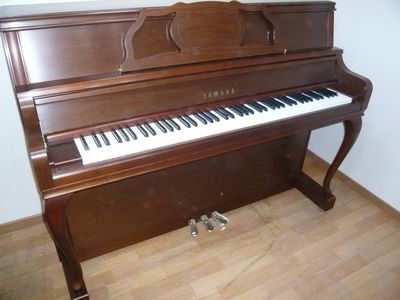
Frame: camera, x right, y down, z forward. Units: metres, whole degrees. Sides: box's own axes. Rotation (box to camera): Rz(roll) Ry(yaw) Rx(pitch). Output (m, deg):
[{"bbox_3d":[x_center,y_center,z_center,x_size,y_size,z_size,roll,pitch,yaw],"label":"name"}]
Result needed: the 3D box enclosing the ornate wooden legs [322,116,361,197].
[{"bbox_3d":[0.759,0.043,1.803,0.095,0.545,0.139,-14,33,-24],"label":"ornate wooden legs"}]

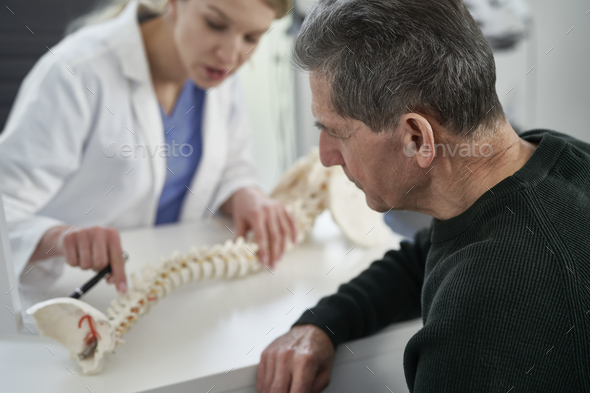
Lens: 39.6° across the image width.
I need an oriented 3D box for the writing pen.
[{"bbox_3d":[-0.272,0.117,1.065,0.137,0.010,0.010,-38,28,-17],"label":"writing pen"}]

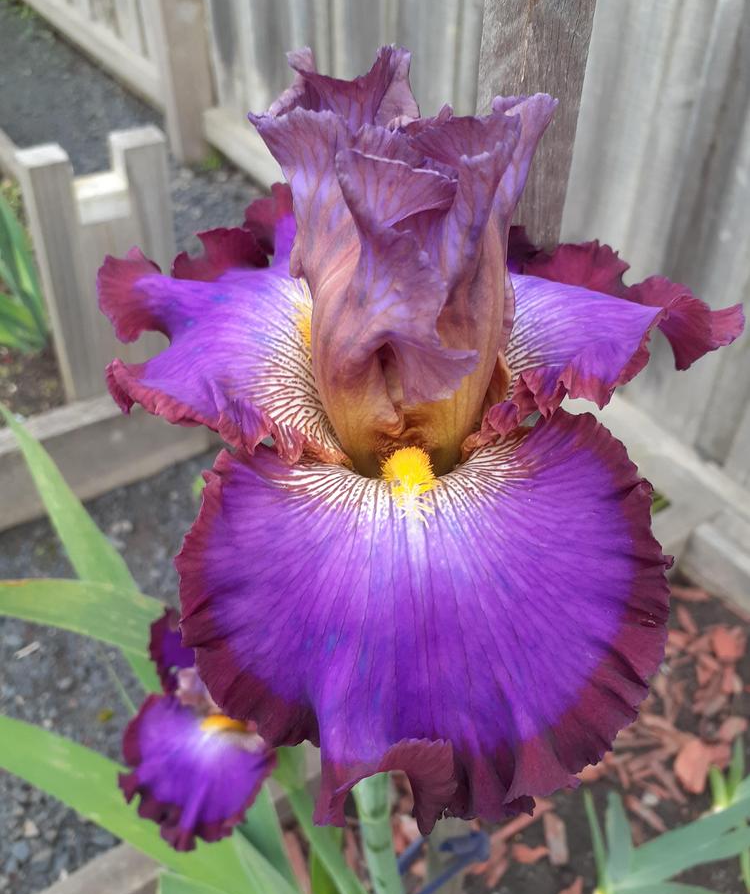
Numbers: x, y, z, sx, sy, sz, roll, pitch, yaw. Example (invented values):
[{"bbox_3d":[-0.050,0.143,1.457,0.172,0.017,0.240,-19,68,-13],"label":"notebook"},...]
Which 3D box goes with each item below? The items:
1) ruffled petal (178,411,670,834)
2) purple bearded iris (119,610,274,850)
[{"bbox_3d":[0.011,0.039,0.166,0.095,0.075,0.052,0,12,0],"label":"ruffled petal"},{"bbox_3d":[-0.096,0.175,0.500,0.135,0.120,0.130,9,38,12],"label":"purple bearded iris"}]

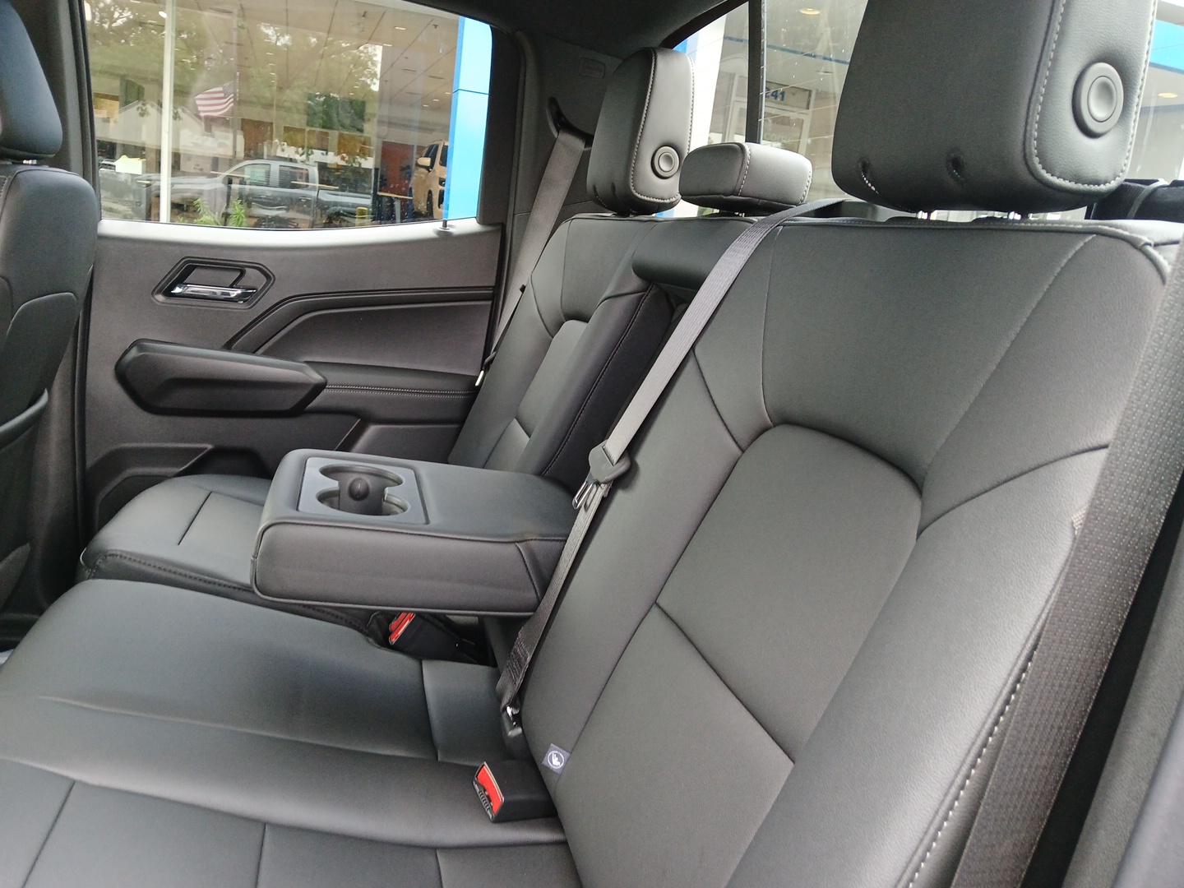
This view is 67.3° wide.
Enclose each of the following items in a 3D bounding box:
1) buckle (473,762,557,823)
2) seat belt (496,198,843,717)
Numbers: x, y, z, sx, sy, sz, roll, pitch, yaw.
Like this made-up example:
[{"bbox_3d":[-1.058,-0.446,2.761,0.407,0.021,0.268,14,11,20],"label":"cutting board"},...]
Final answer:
[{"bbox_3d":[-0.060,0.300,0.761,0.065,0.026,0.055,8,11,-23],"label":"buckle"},{"bbox_3d":[0.052,0.025,0.818,0.100,0.572,0.090,22,10,-20],"label":"seat belt"}]

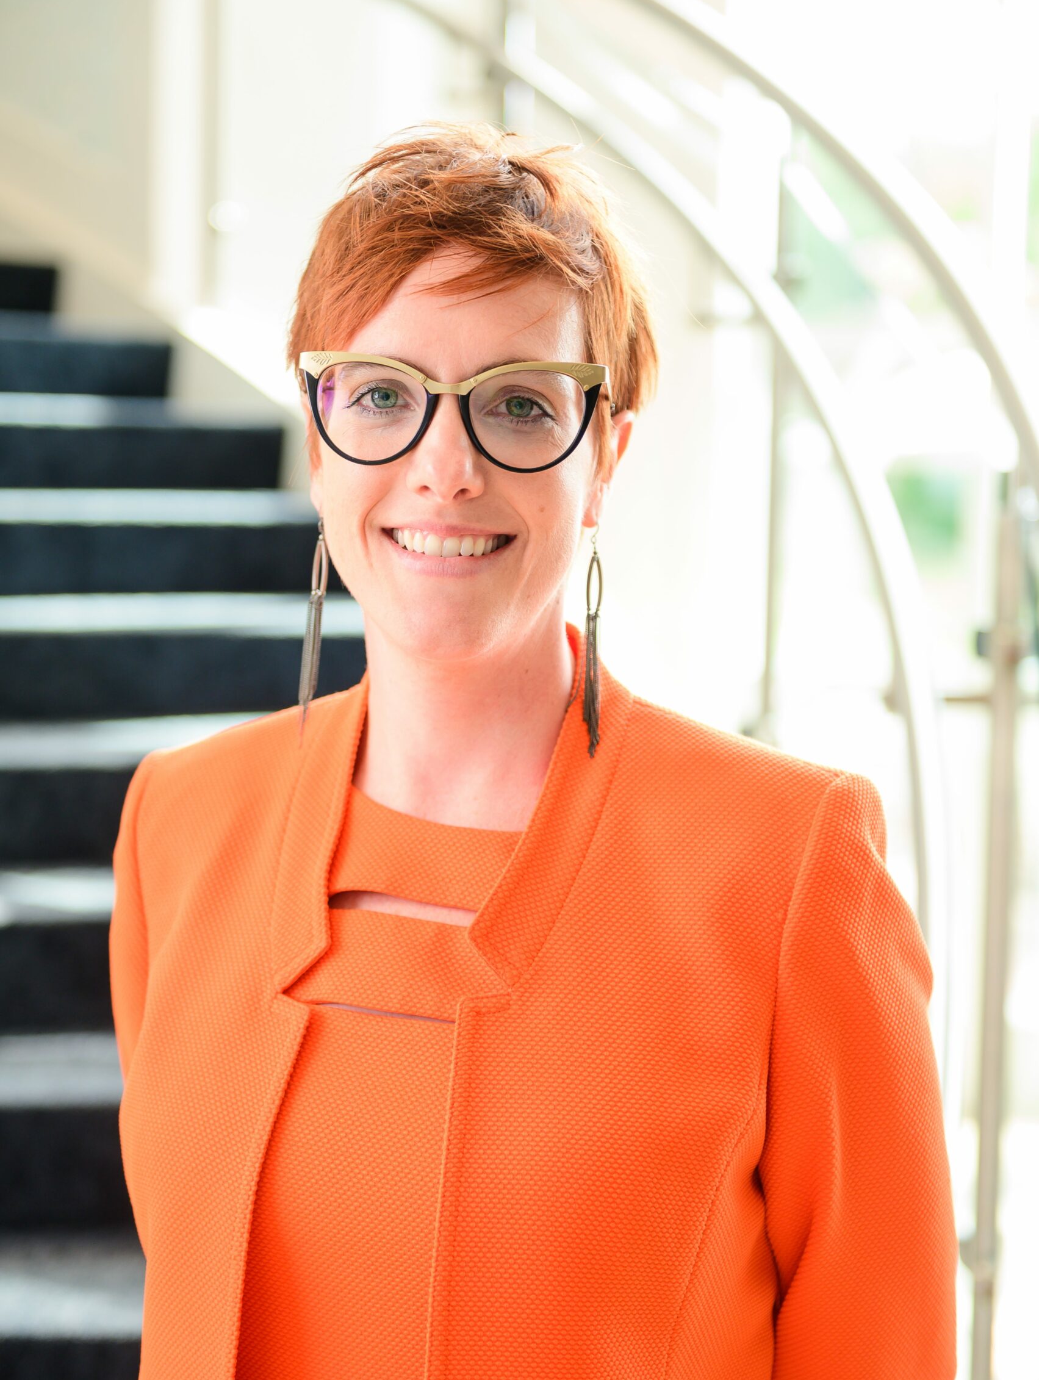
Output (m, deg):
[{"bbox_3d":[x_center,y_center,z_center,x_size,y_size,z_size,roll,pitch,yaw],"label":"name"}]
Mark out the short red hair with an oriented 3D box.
[{"bbox_3d":[-0.022,-0.186,1.262,0.178,0.178,0.205,4,4,5],"label":"short red hair"}]

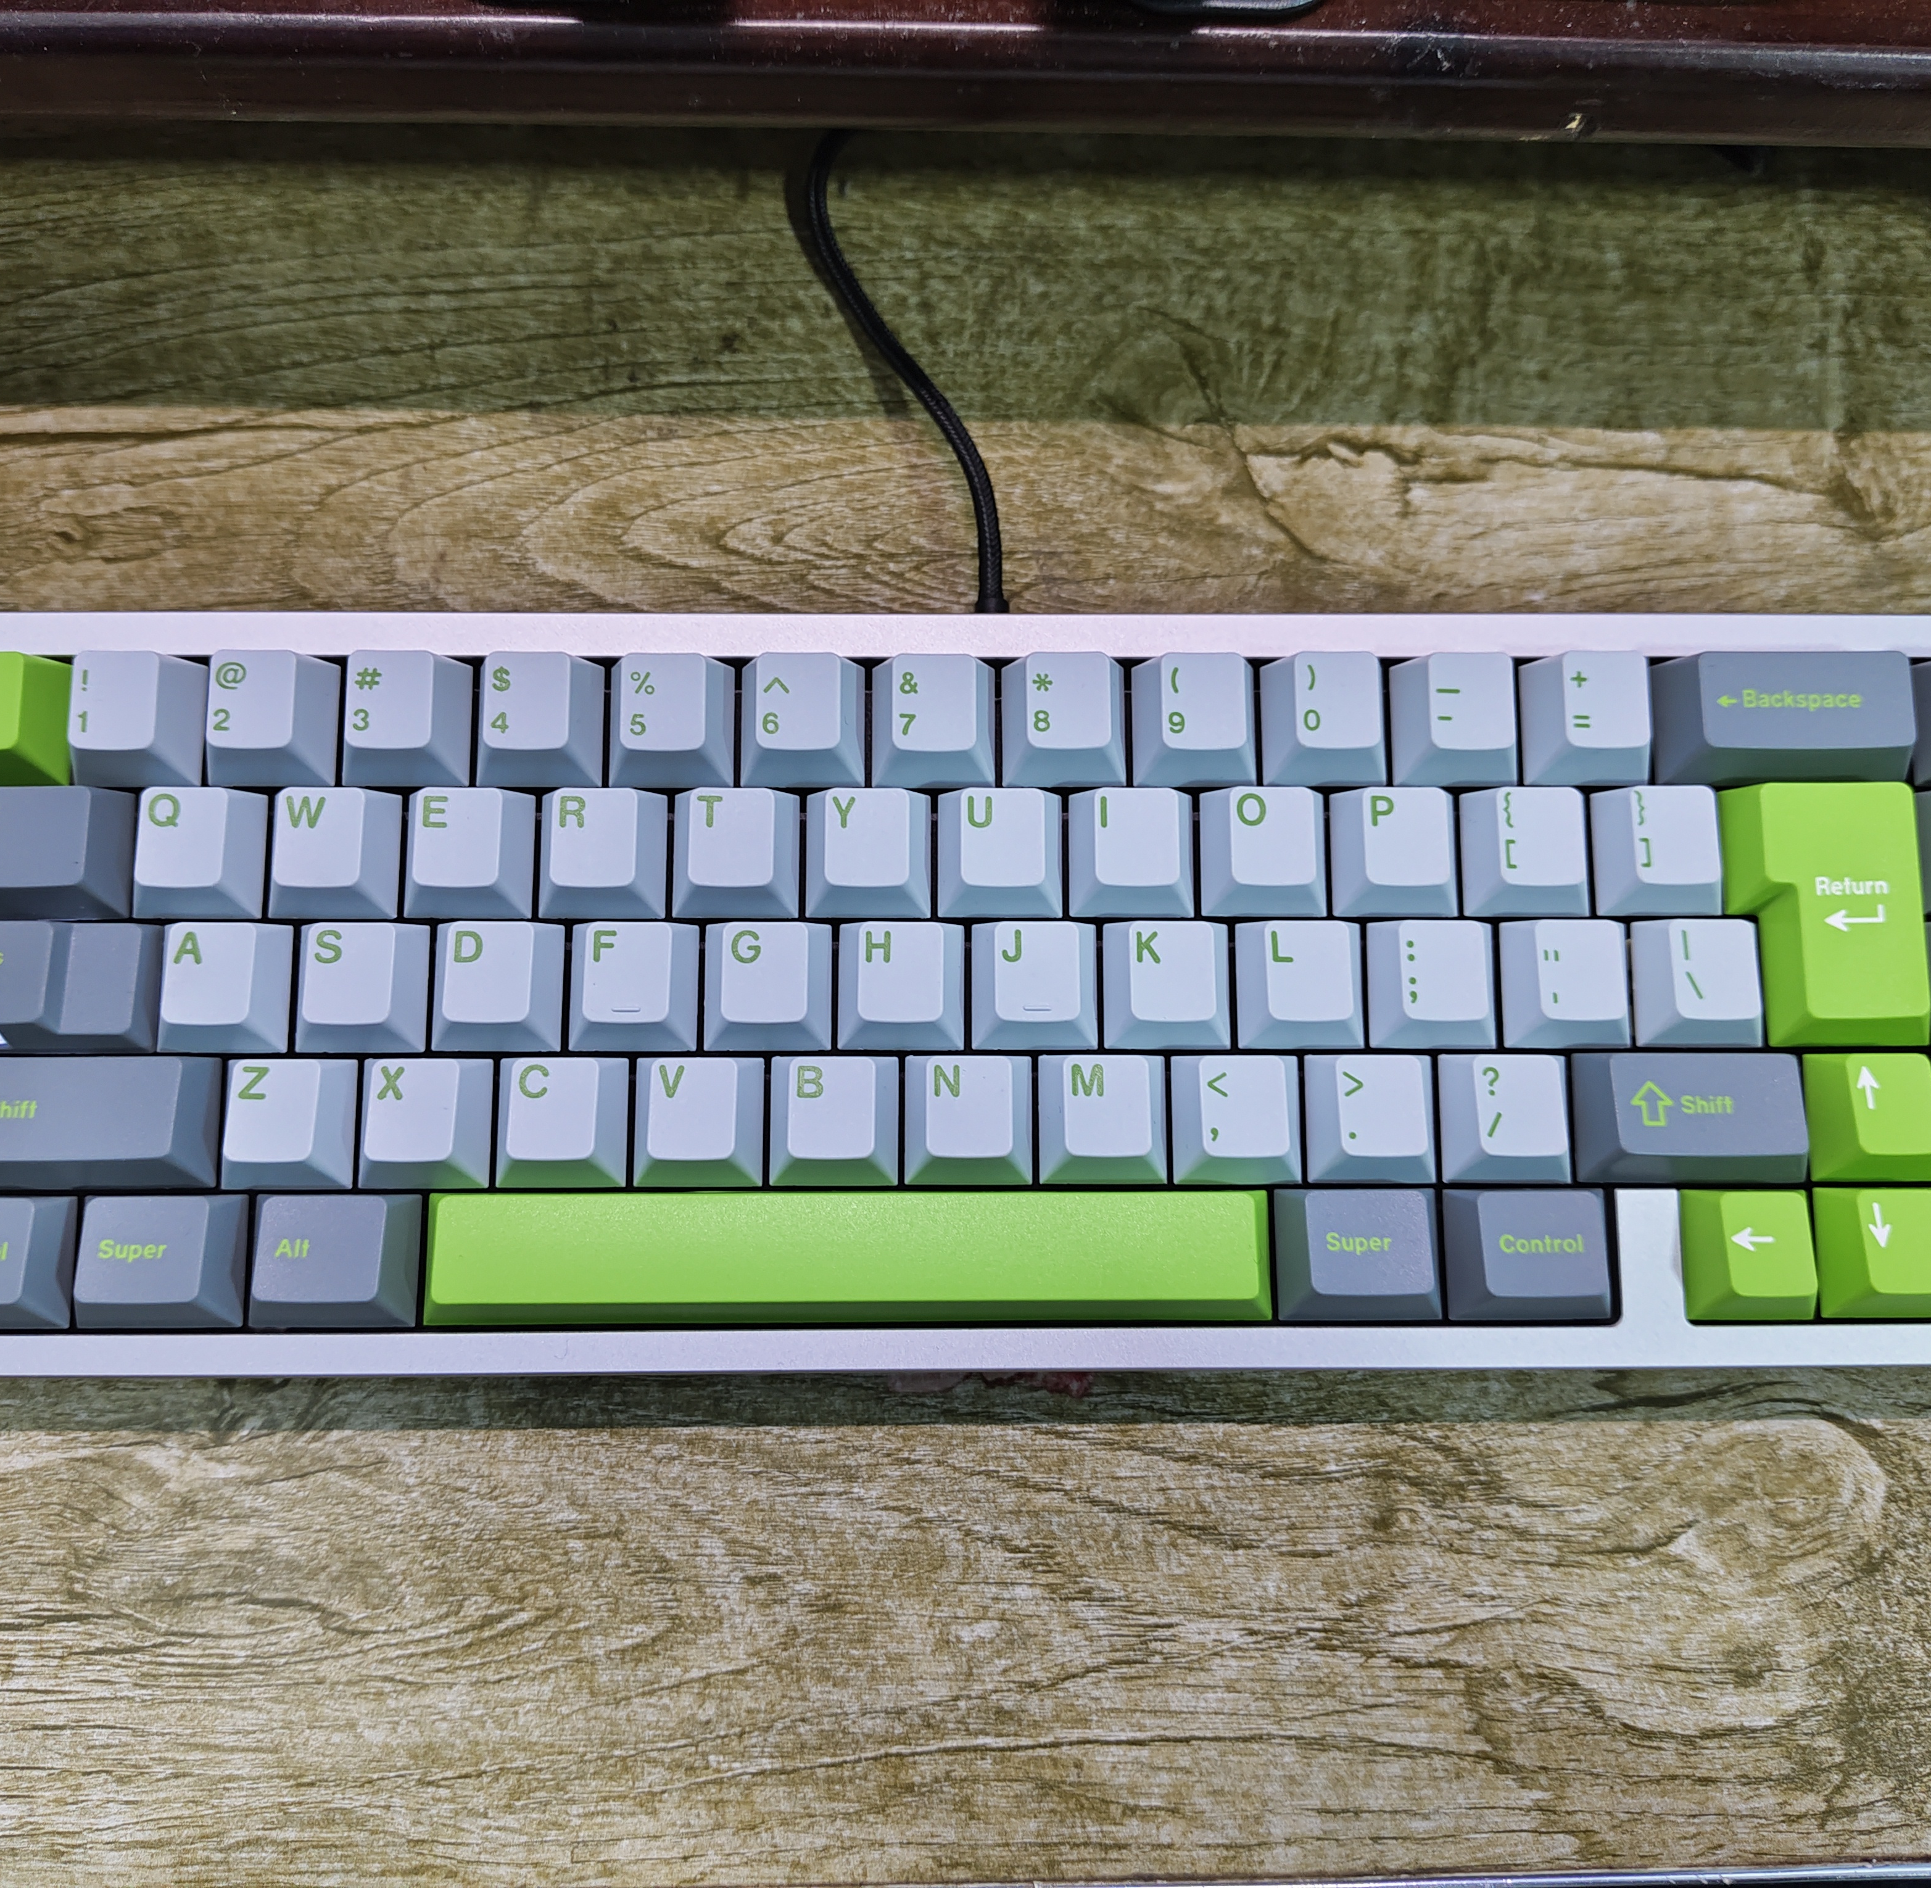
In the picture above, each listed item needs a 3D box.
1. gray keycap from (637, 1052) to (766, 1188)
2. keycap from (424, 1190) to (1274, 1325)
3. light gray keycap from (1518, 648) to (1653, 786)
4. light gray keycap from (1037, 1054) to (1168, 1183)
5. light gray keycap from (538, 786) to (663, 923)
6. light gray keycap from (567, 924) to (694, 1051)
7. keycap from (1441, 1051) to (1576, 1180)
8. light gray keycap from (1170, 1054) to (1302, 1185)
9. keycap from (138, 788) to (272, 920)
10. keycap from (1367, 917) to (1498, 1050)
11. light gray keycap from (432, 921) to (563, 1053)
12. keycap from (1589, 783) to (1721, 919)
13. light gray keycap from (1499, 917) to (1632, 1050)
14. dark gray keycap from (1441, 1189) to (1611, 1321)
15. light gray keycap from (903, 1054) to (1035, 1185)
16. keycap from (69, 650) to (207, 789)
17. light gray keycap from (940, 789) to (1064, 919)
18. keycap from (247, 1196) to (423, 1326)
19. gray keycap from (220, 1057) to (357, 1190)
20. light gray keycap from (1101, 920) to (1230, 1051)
[{"bbox_3d":[-0.038,0.025,0.242,0.018,0.008,0.018,0,83,-1],"label":"gray keycap"},{"bbox_3d":[-0.016,0.043,0.240,0.118,0.008,0.018,0,82,-1],"label":"keycap"},{"bbox_3d":[0.091,-0.032,0.251,0.018,0.009,0.018,0,83,-1],"label":"light gray keycap"},{"bbox_3d":[0.020,0.024,0.243,0.018,0.008,0.018,0,82,-1],"label":"light gray keycap"},{"bbox_3d":[-0.052,-0.013,0.247,0.018,0.007,0.018,0,83,-1],"label":"light gray keycap"},{"bbox_3d":[-0.047,0.006,0.245,0.018,0.007,0.018,0,83,-1],"label":"light gray keycap"},{"bbox_3d":[0.077,0.024,0.244,0.018,0.008,0.018,0,83,-1],"label":"keycap"},{"bbox_3d":[0.039,0.024,0.244,0.018,0.008,0.018,0,83,-1],"label":"light gray keycap"},{"bbox_3d":[-0.109,-0.013,0.246,0.018,0.007,0.018,0,83,-1],"label":"keycap"},{"bbox_3d":[0.067,0.006,0.247,0.018,0.007,0.018,0,83,-1],"label":"keycap"},{"bbox_3d":[-0.066,0.006,0.245,0.018,0.007,0.018,0,83,-1],"label":"light gray keycap"},{"bbox_3d":[0.100,-0.014,0.250,0.018,0.007,0.018,0,83,-1],"label":"keycap"},{"bbox_3d":[0.086,0.005,0.247,0.018,0.007,0.018,0,83,-1],"label":"light gray keycap"},{"bbox_3d":[0.079,0.043,0.242,0.023,0.008,0.018,0,83,-1],"label":"dark gray keycap"},{"bbox_3d":[0.001,0.024,0.243,0.018,0.008,0.018,0,82,-1],"label":"light gray keycap"},{"bbox_3d":[-0.119,-0.032,0.248,0.018,0.010,0.018,0,82,-1],"label":"keycap"},{"bbox_3d":[0.005,-0.013,0.248,0.018,0.007,0.018,0,82,-1],"label":"light gray keycap"},{"bbox_3d":[-0.087,0.044,0.239,0.023,0.008,0.018,0,83,-1],"label":"keycap"},{"bbox_3d":[-0.095,0.025,0.241,0.018,0.008,0.018,0,82,-1],"label":"gray keycap"},{"bbox_3d":[0.029,0.006,0.246,0.018,0.007,0.018,0,83,-1],"label":"light gray keycap"}]

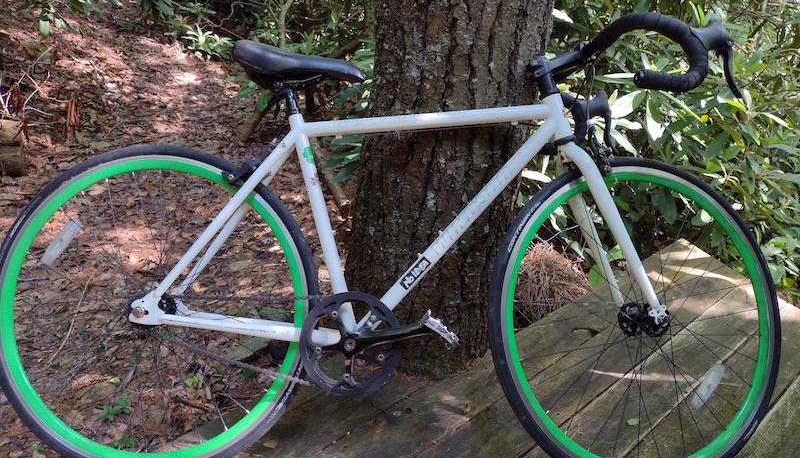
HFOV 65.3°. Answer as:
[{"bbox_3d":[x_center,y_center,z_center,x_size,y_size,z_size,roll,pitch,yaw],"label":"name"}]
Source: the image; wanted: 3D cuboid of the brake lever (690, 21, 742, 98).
[{"bbox_3d":[0.595,-0.324,1.174,0.104,0.148,0.042,3,-9,-14],"label":"brake lever"}]

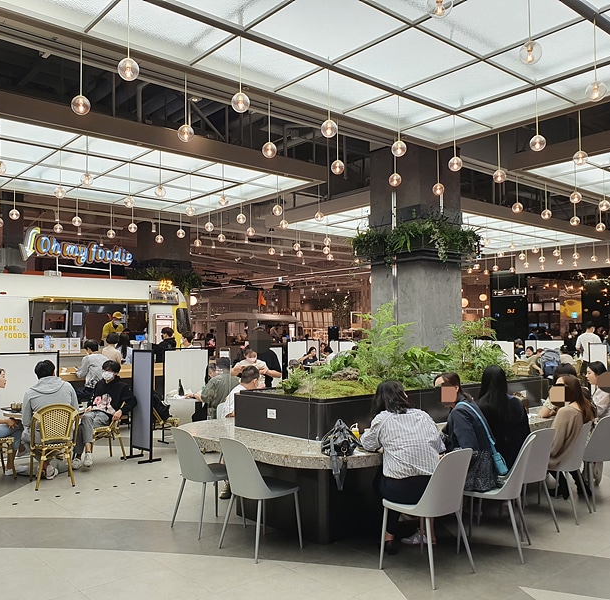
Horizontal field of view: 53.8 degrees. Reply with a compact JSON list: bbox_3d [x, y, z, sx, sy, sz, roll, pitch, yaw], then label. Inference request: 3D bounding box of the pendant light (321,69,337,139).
[{"bbox_3d":[0.234,-1.875,5.750,0.162,0.654,0.162,0,-2,0],"label":"pendant light"}]

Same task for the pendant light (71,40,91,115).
[{"bbox_3d":[-1.150,-1.144,3.094,0.100,0.392,0.100,2,-4,-40],"label":"pendant light"}]

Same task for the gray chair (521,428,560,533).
[{"bbox_3d":[1.714,1.430,4.844,0.460,0.820,0.510,2,-3,-30],"label":"gray chair"}]

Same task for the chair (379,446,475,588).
[{"bbox_3d":[0.831,1.381,3.989,0.450,0.830,0.510,2,-4,-39],"label":"chair"}]

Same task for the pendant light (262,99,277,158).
[{"bbox_3d":[-0.227,-1.102,3.879,0.100,0.378,0.100,0,-3,0],"label":"pendant light"}]

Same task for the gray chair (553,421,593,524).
[{"bbox_3d":[2.179,1.412,5.111,0.530,0.810,0.470,-2,-3,39],"label":"gray chair"}]

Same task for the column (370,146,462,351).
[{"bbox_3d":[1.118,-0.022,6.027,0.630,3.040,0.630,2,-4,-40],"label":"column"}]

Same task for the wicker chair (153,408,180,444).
[{"bbox_3d":[-1.815,1.474,7.321,0.560,0.860,0.460,1,-3,-18],"label":"wicker chair"}]

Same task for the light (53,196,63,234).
[{"bbox_3d":[-2.921,-1.000,7.143,0.102,0.405,0.102,0,-3,0],"label":"light"}]

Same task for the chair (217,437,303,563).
[{"bbox_3d":[-0.346,1.395,4.359,0.460,0.820,0.530,-2,-3,45],"label":"chair"}]

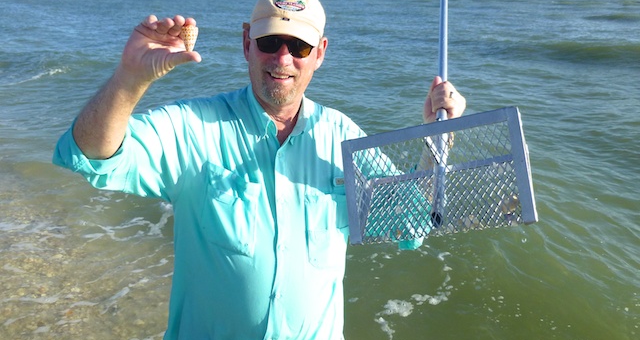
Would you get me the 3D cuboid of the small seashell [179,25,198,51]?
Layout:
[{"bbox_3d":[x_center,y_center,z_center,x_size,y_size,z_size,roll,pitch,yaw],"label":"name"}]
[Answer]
[{"bbox_3d":[-0.248,-0.251,0.880,0.034,0.053,0.033,0,18,-16],"label":"small seashell"}]

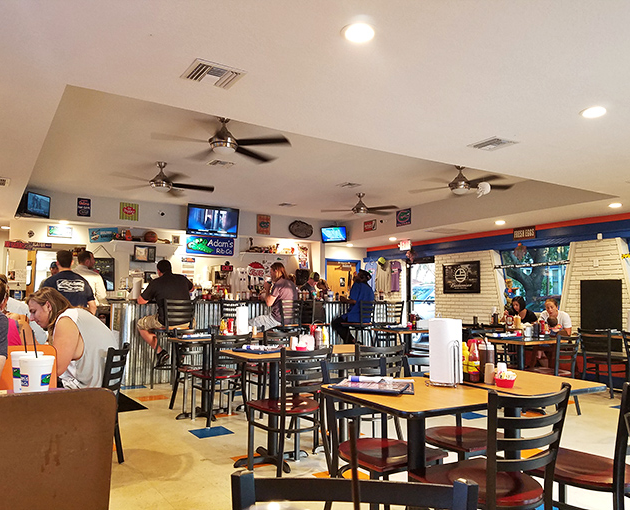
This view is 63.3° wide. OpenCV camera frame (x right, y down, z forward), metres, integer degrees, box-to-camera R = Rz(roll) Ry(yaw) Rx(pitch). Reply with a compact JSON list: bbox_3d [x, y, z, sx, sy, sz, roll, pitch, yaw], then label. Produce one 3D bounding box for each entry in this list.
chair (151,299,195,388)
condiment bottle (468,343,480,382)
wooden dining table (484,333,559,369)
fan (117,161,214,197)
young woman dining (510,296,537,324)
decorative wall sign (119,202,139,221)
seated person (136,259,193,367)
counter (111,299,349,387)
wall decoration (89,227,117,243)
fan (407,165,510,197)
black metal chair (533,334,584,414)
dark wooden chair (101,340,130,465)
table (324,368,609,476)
[{"bbox_3d":[-1.847,1.161,6.595,0.470,1.130,0.440,-5,-7,42],"label":"chair"},{"bbox_3d":[0.744,0.494,2.391,0.056,0.190,0.052,-2,-5,17],"label":"condiment bottle"},{"bbox_3d":[2.170,1.283,5.467,0.700,0.755,0.700,3,-6,-33],"label":"wooden dining table"},{"bbox_3d":[-1.972,-1.001,6.554,1.330,0.380,1.330,3,-6,-33],"label":"fan"},{"bbox_3d":[2.982,1.200,7.523,0.750,1.180,0.500,2,-6,-27],"label":"young woman dining"},{"bbox_3d":[-3.256,-0.761,8.965,0.321,0.297,0.020,3,-6,-33],"label":"decorative wall sign"},{"bbox_3d":[-1.957,0.745,6.661,0.600,1.340,0.660,4,-6,-38],"label":"seated person"},{"bbox_3d":[-0.857,1.357,8.479,4.750,1.140,0.750,3,-6,-33],"label":"counter"},{"bbox_3d":[-3.654,-0.337,8.824,0.475,0.240,0.020,-5,-2,-33],"label":"wall decoration"},{"bbox_3d":[1.936,-0.997,6.753,1.330,0.380,1.330,3,-6,-33],"label":"fan"},{"bbox_3d":[2.297,1.159,4.963,0.430,0.820,0.470,4,-6,-38],"label":"black metal chair"},{"bbox_3d":[-1.600,1.054,3.530,0.470,0.850,0.430,0,-5,-3],"label":"dark wooden chair"},{"bbox_3d":[0.693,1.005,2.421,1.230,0.755,0.710,3,-6,-29],"label":"table"}]

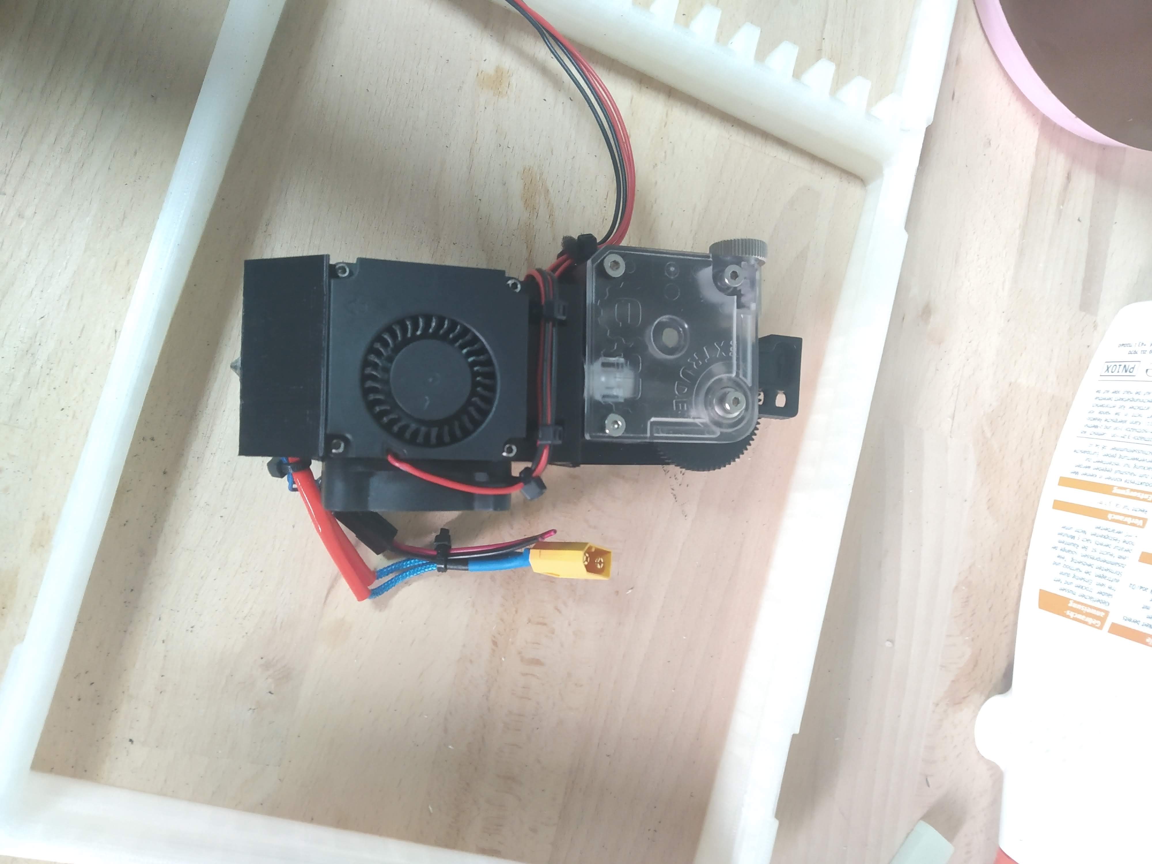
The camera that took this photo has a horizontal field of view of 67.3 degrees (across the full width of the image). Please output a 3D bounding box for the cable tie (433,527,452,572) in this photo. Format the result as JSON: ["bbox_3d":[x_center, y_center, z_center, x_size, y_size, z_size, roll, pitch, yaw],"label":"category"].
[{"bbox_3d":[-0.039,0.034,0.254,0.005,0.007,0.013,0,86,-8],"label":"cable tie"}]

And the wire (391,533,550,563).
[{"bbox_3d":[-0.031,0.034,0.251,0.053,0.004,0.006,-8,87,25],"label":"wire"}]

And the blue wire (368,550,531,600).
[{"bbox_3d":[-0.037,0.041,0.257,0.053,0.010,0.009,-13,88,21],"label":"blue wire"}]

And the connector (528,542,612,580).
[{"bbox_3d":[-0.001,0.036,0.240,0.017,0.016,0.008,-3,73,30],"label":"connector"}]

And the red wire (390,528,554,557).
[{"bbox_3d":[-0.030,0.032,0.250,0.055,0.004,0.006,-7,86,25],"label":"red wire"}]

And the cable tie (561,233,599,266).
[{"bbox_3d":[0.001,-0.050,0.236,0.009,0.007,0.008,0,86,-8],"label":"cable tie"}]

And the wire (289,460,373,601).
[{"bbox_3d":[-0.071,0.027,0.253,0.008,0.010,0.049,-23,120,-9],"label":"wire"}]

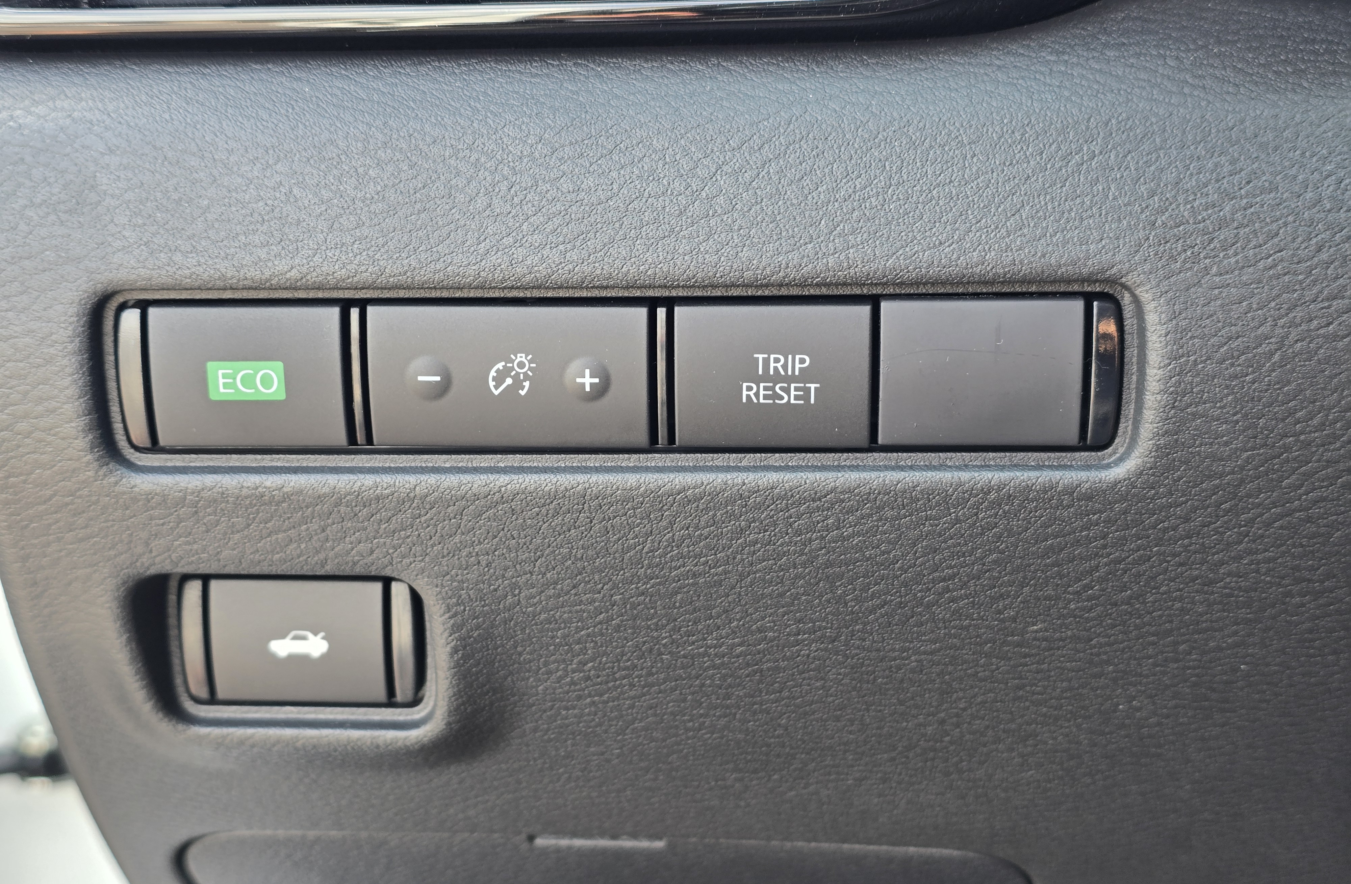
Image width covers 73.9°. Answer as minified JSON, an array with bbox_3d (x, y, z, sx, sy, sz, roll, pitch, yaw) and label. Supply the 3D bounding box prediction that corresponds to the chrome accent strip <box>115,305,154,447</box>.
[{"bbox_3d":[-0.091,-0.011,0.151,0.004,0.024,0.004,0,6,2],"label":"chrome accent strip"}]

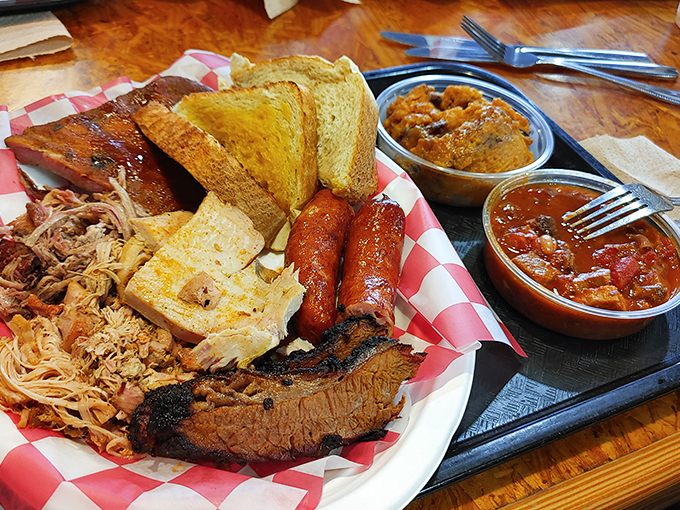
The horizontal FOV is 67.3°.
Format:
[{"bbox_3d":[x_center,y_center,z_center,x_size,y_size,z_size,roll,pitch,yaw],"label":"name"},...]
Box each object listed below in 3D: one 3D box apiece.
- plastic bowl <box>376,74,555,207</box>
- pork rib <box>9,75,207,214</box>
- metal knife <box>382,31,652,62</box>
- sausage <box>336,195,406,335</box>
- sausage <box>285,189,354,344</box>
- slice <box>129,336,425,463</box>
[{"bbox_3d":[0.069,-0.065,0.300,0.101,0.032,0.101,3,48,-3],"label":"plastic bowl"},{"bbox_3d":[-0.102,-0.059,0.288,0.108,0.030,0.098,24,51,16],"label":"pork rib"},{"bbox_3d":[0.151,-0.178,0.436,0.233,0.009,0.021,4,48,-1],"label":"metal knife"},{"bbox_3d":[0.017,0.001,0.241,0.029,0.028,0.083,9,48,3],"label":"sausage"},{"bbox_3d":[-0.011,0.001,0.239,0.029,0.028,0.096,4,48,-2],"label":"sausage"},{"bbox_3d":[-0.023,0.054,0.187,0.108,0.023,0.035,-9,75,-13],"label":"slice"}]

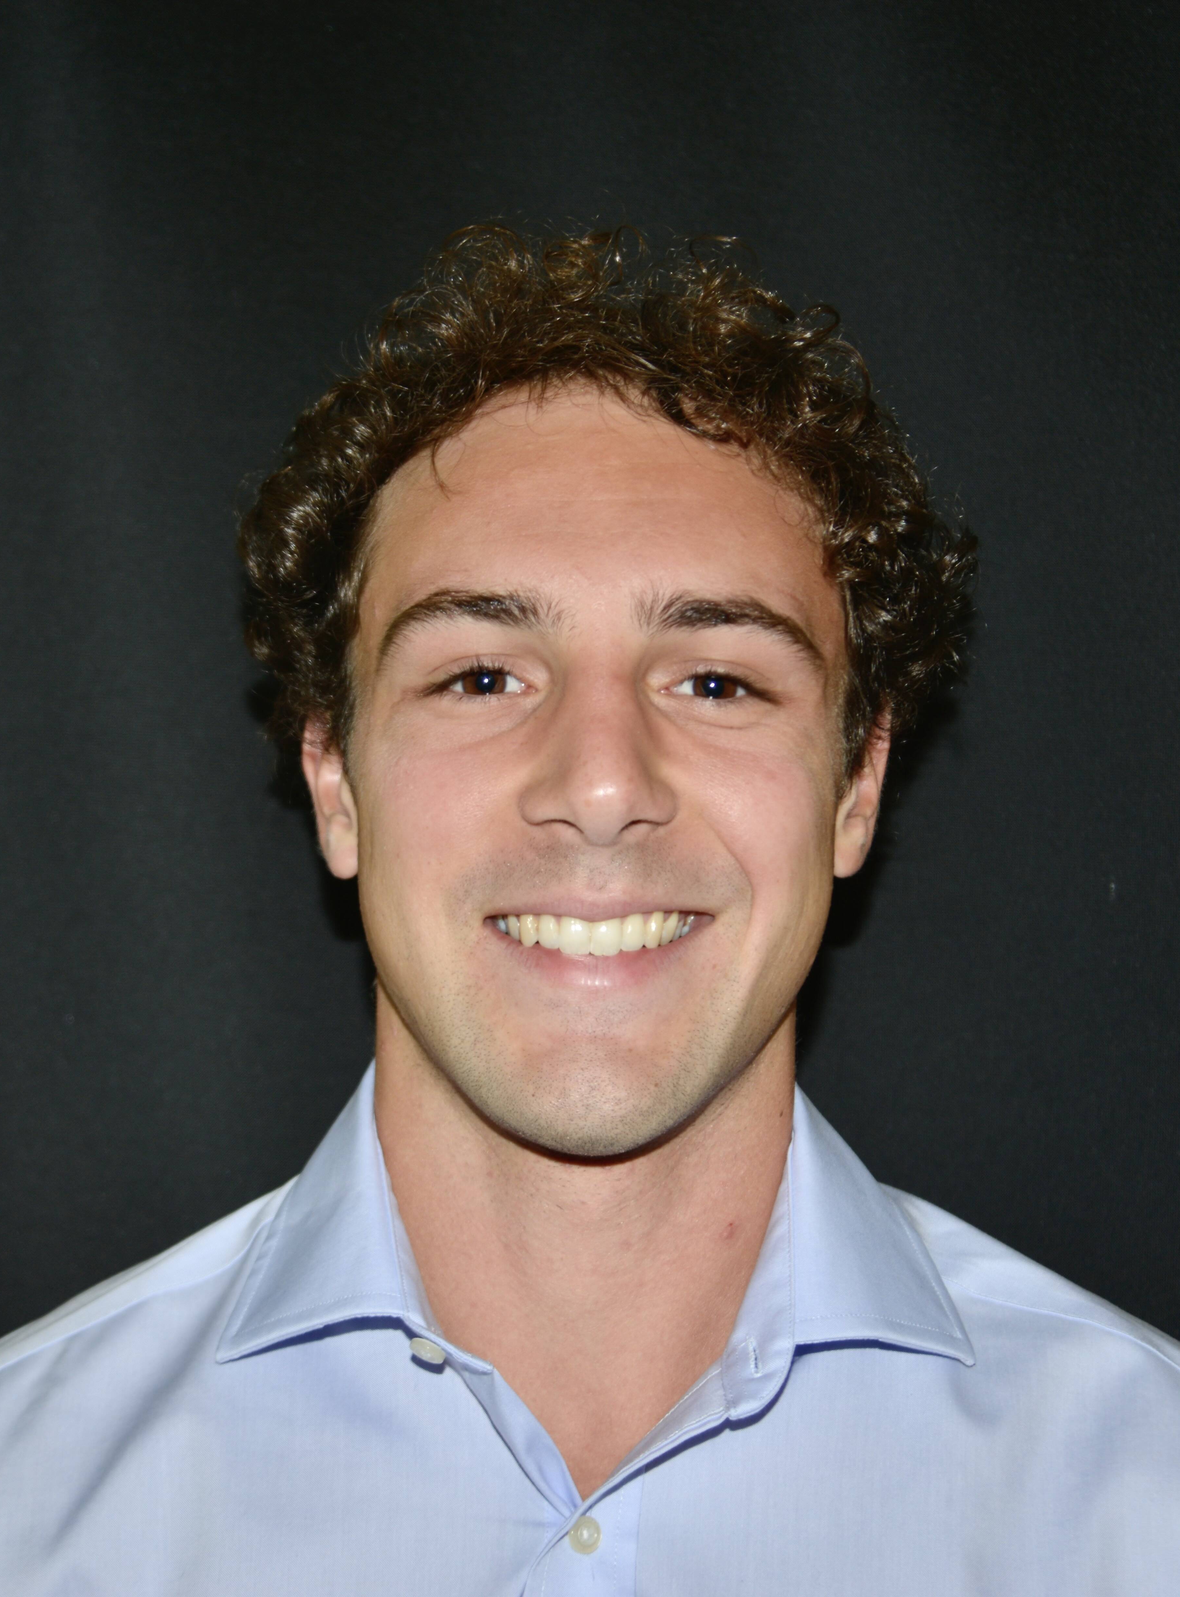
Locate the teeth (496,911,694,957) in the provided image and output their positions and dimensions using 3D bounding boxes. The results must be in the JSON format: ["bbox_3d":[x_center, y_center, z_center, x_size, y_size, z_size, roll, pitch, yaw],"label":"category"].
[{"bbox_3d":[0.001,0.037,0.879,0.055,0.013,0.021,0,0,0],"label":"teeth"}]

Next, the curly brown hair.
[{"bbox_3d":[0.005,-0.081,0.968,0.221,0.180,0.205,0,0,0],"label":"curly brown hair"}]

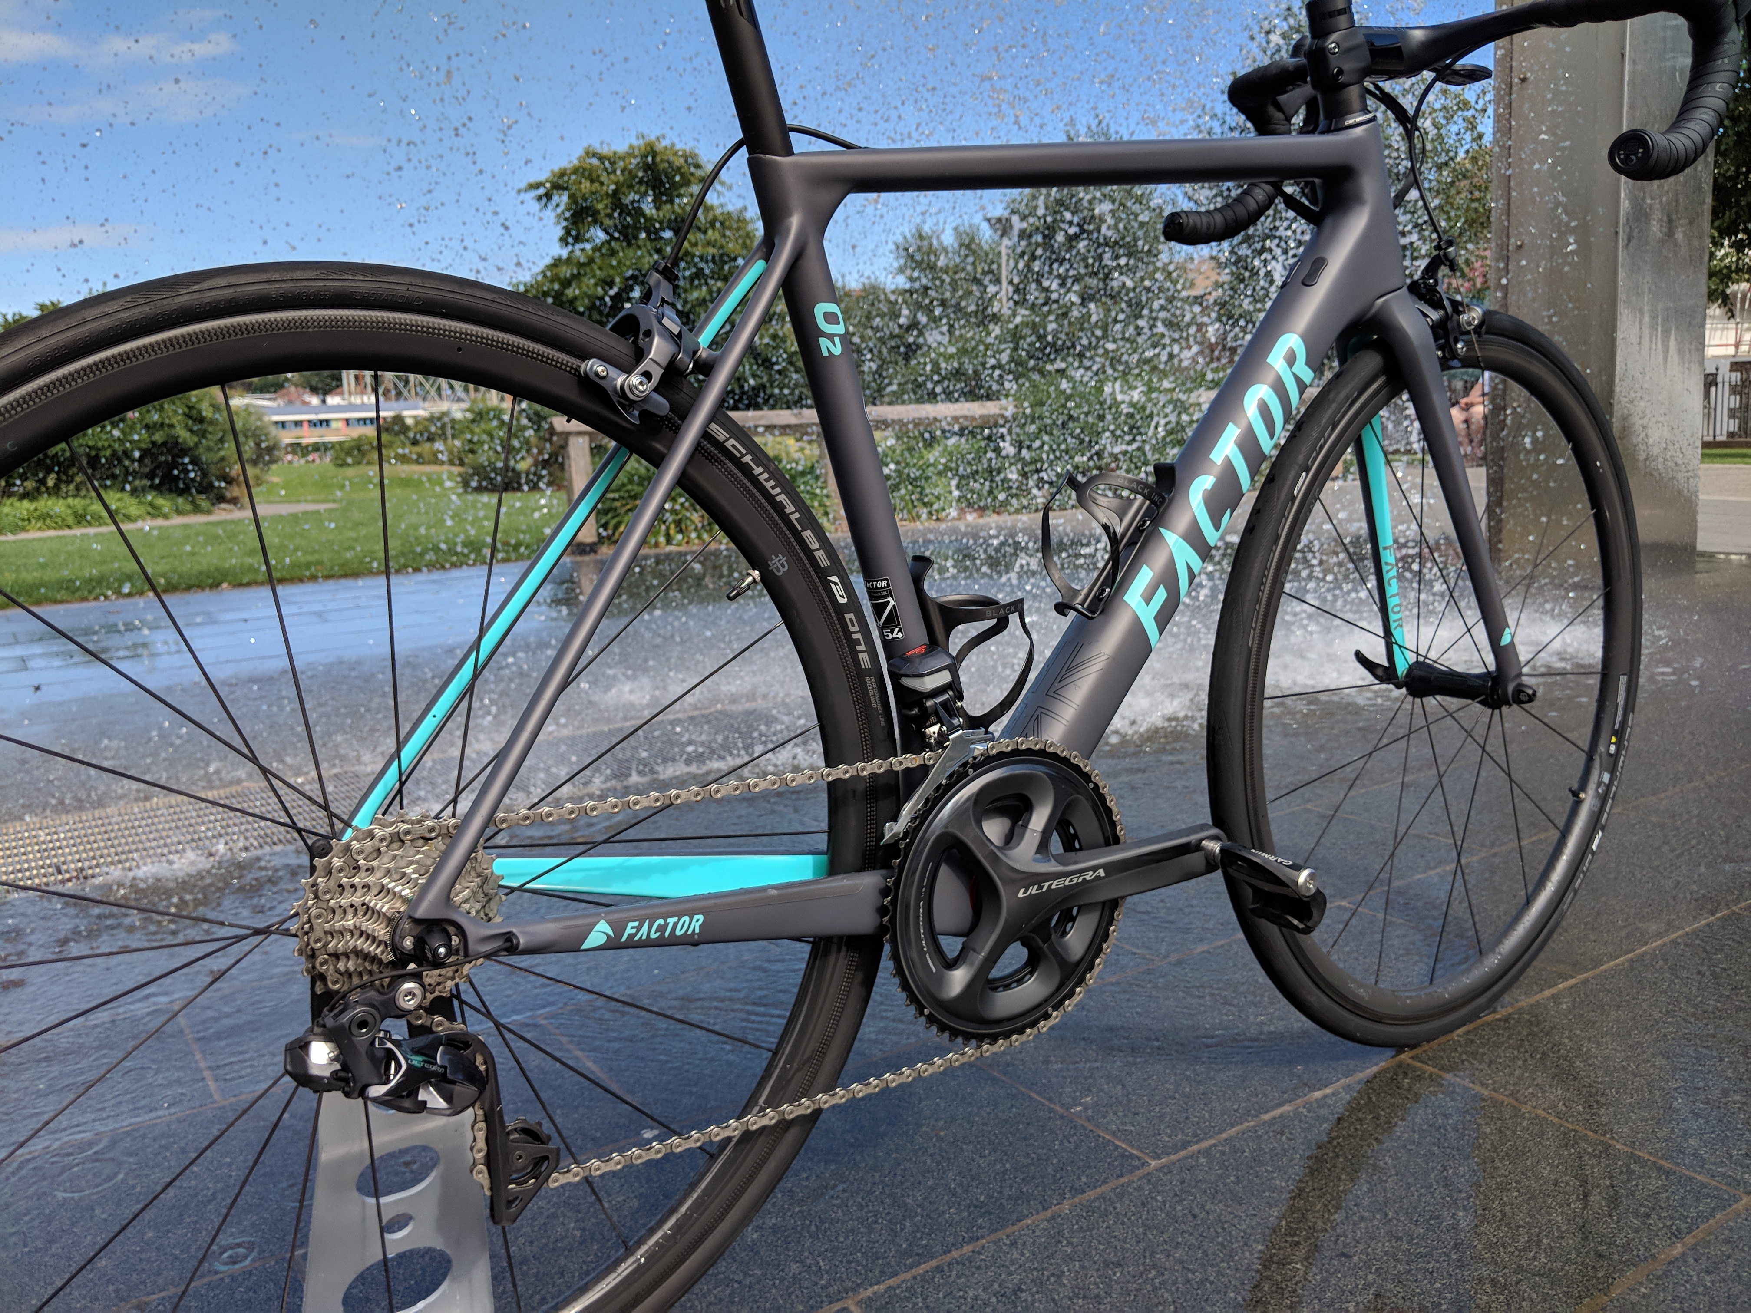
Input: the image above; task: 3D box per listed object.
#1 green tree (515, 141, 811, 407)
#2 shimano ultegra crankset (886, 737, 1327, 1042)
[{"bbox_3d":[-3.075,-5.319,20.000,4.200,4.600,4.100,-2,8,0],"label":"green tree"},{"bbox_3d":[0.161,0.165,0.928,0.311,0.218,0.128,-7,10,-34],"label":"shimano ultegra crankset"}]

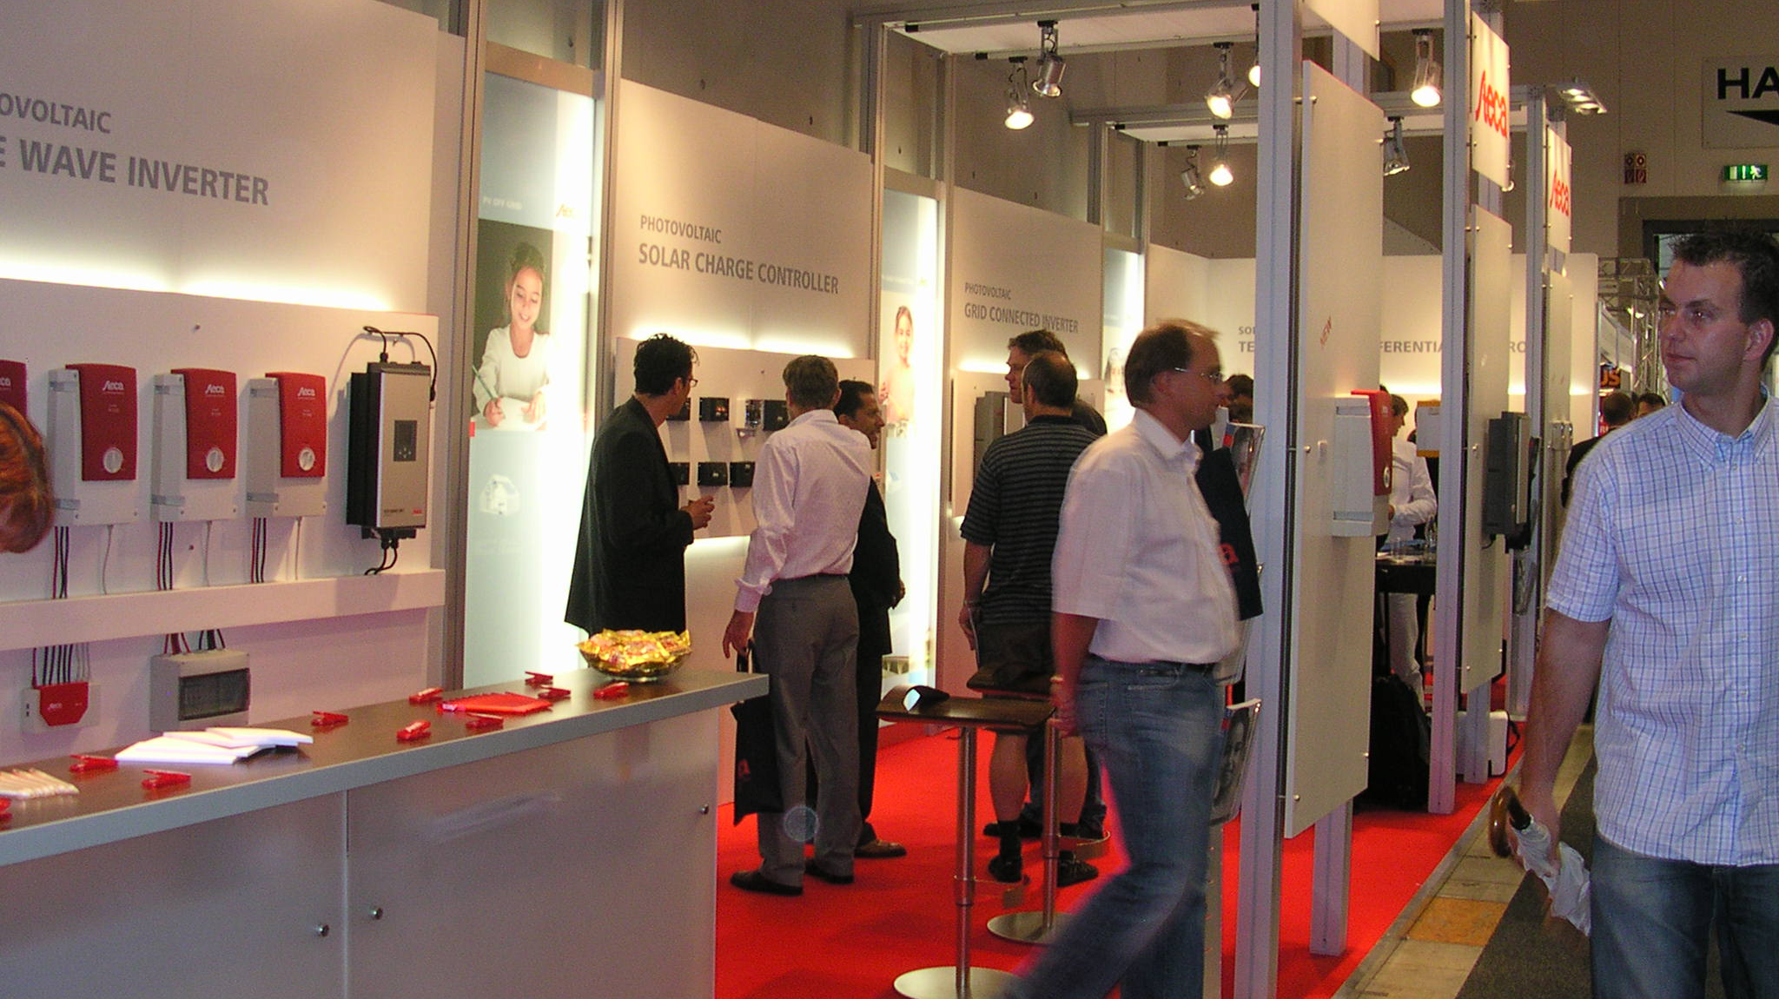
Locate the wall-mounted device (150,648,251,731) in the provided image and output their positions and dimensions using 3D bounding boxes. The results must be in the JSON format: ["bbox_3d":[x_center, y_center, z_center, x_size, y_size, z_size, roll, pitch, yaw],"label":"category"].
[{"bbox_3d":[-1.829,0.510,5.060,0.115,0.208,0.258,2,2,25],"label":"wall-mounted device"}]

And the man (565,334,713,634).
[{"bbox_3d":[-0.755,0.428,5.581,0.420,1.810,0.500,0,2,-28],"label":"man"}]

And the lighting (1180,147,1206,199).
[{"bbox_3d":[1.959,-2.107,12.266,0.170,0.330,0.155,0,2,-21],"label":"lighting"}]

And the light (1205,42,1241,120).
[{"bbox_3d":[1.579,-1.983,9.001,0.160,0.360,0.190,2,2,37],"label":"light"}]

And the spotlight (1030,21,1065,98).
[{"bbox_3d":[0.725,-2.013,8.661,0.180,0.350,0.140,0,2,-30],"label":"spotlight"}]

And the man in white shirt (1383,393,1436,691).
[{"bbox_3d":[2.645,0.347,10.031,0.500,1.790,0.360,1,2,-12],"label":"man in white shirt"}]

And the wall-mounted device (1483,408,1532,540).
[{"bbox_3d":[2.564,-0.100,7.900,0.138,0.530,0.230,2,2,28],"label":"wall-mounted device"}]

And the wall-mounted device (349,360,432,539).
[{"bbox_3d":[-1.499,-0.146,5.702,0.135,0.525,0.225,2,2,28],"label":"wall-mounted device"}]

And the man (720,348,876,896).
[{"bbox_3d":[-0.304,0.409,6.469,0.480,1.800,0.360,0,2,-34],"label":"man"}]

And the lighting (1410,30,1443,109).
[{"bbox_3d":[2.432,-1.951,8.609,0.155,0.360,0.180,2,2,18],"label":"lighting"}]

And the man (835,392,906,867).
[{"bbox_3d":[-0.141,0.436,6.870,0.380,1.738,0.500,0,2,-24],"label":"man"}]

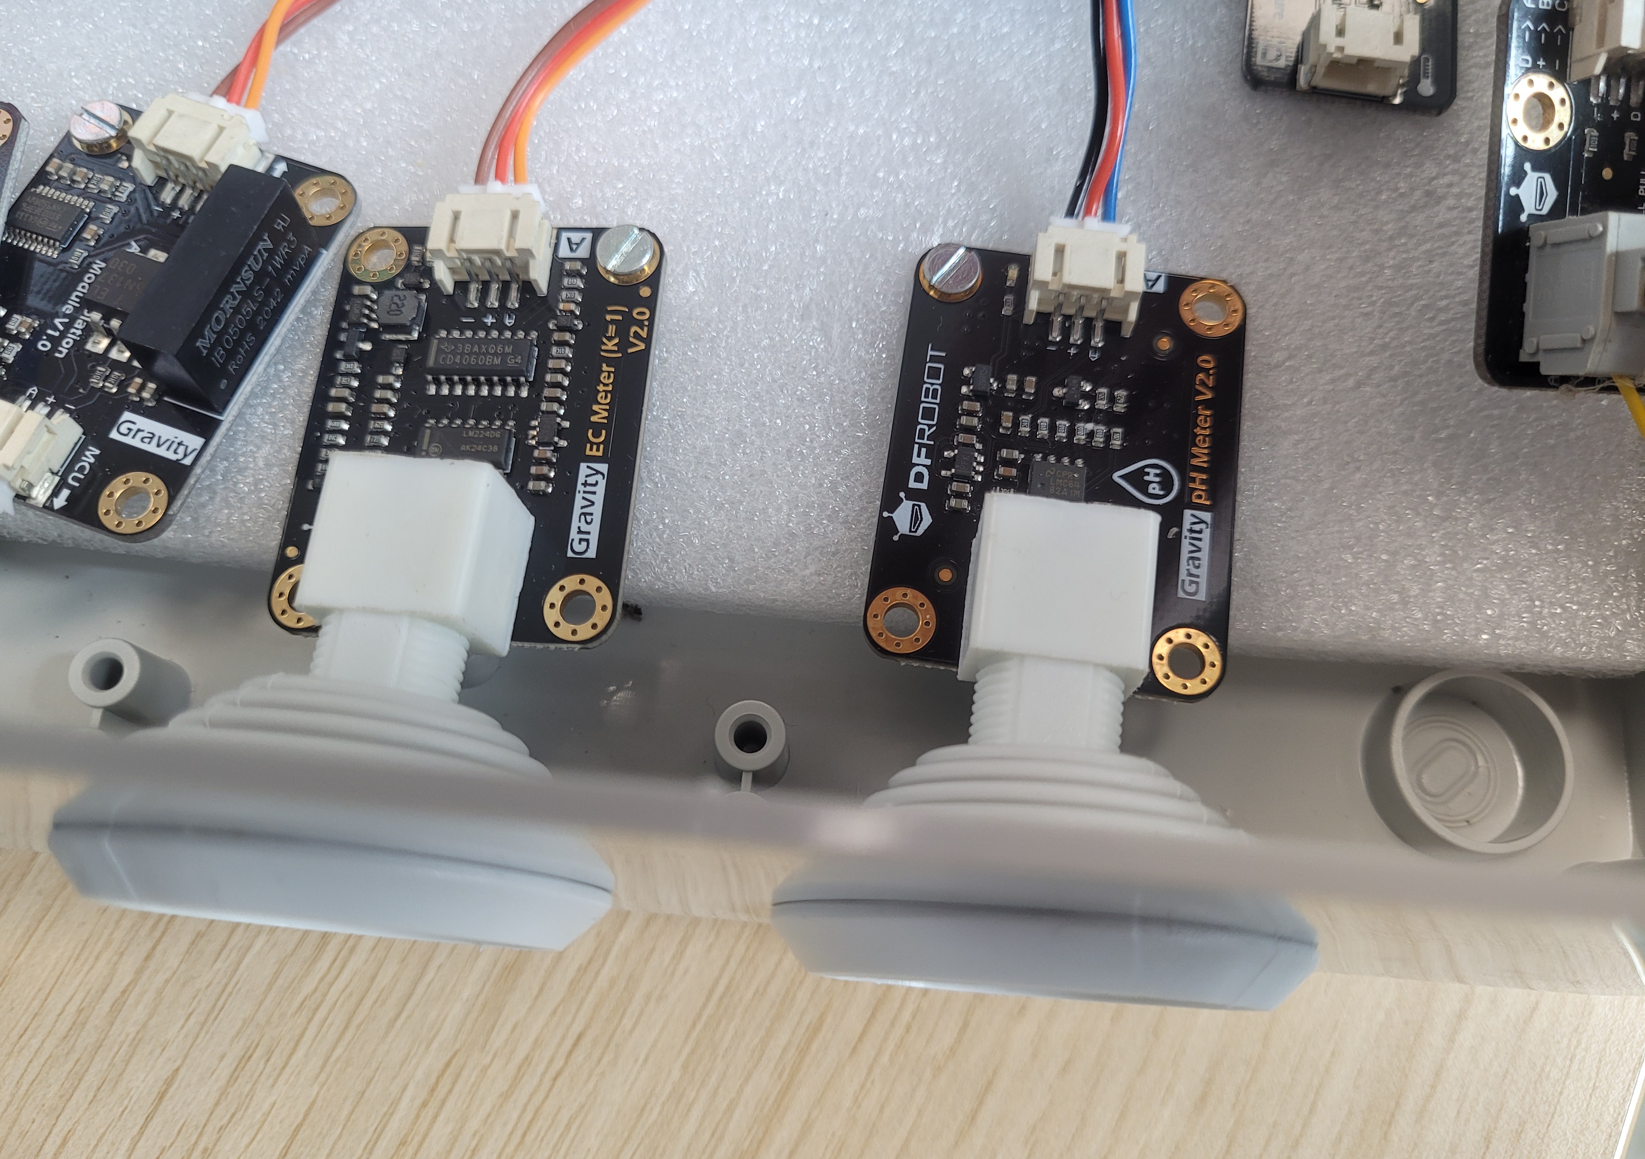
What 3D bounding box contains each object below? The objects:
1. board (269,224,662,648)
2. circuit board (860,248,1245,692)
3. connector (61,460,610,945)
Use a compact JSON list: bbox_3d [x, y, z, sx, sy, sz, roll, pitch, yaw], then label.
[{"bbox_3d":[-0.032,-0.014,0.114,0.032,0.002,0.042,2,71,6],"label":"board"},{"bbox_3d":[0.022,-0.011,0.115,0.032,0.002,0.042,8,73,3],"label":"circuit board"},{"bbox_3d":[-0.035,0.009,0.100,0.040,0.040,0.037,2,71,6],"label":"connector"}]

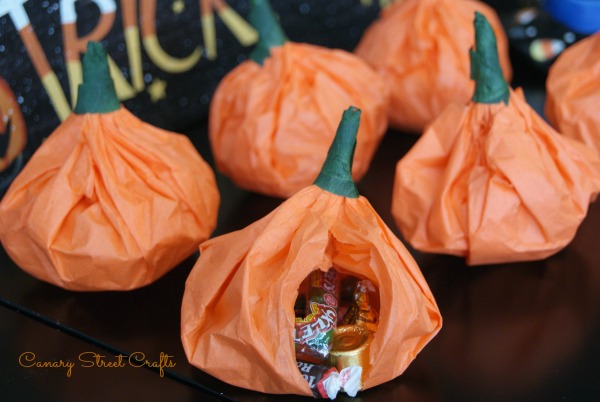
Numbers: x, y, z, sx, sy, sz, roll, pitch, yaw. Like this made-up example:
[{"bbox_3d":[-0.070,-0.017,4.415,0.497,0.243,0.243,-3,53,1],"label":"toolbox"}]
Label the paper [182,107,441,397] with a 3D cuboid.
[{"bbox_3d":[0.006,0.019,0.706,0.135,0.137,0.128,-2,19,-7],"label":"paper"}]

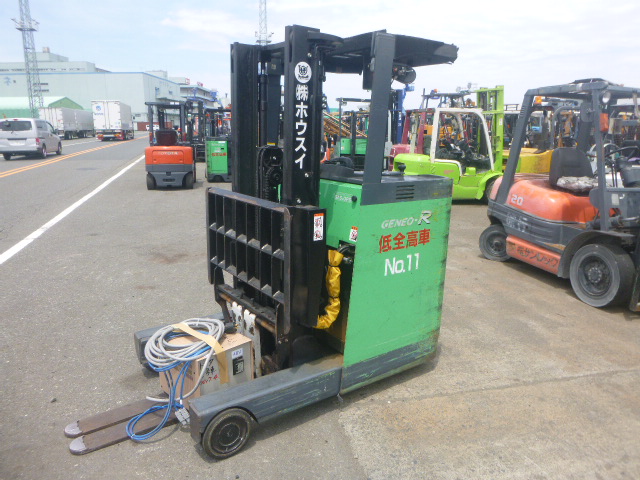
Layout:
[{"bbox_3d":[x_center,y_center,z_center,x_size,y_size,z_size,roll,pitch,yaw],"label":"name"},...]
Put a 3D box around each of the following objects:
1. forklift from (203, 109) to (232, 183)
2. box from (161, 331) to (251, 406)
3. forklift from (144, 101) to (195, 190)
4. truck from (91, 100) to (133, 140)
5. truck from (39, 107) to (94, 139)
[{"bbox_3d":[-2.852,-2.835,13.738,1.090,2.070,2.100,-3,14,-15],"label":"forklift"},{"bbox_3d":[-0.660,0.729,2.680,0.390,0.330,0.357,13,18,40],"label":"box"},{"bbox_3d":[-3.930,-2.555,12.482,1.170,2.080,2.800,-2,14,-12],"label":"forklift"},{"bbox_3d":[-21.636,-12.617,48.996,2.490,3.750,11.000,-3,14,-15],"label":"truck"},{"bbox_3d":[-32.564,-15.088,59.718,2.450,3.650,15.300,-3,14,-15],"label":"truck"}]

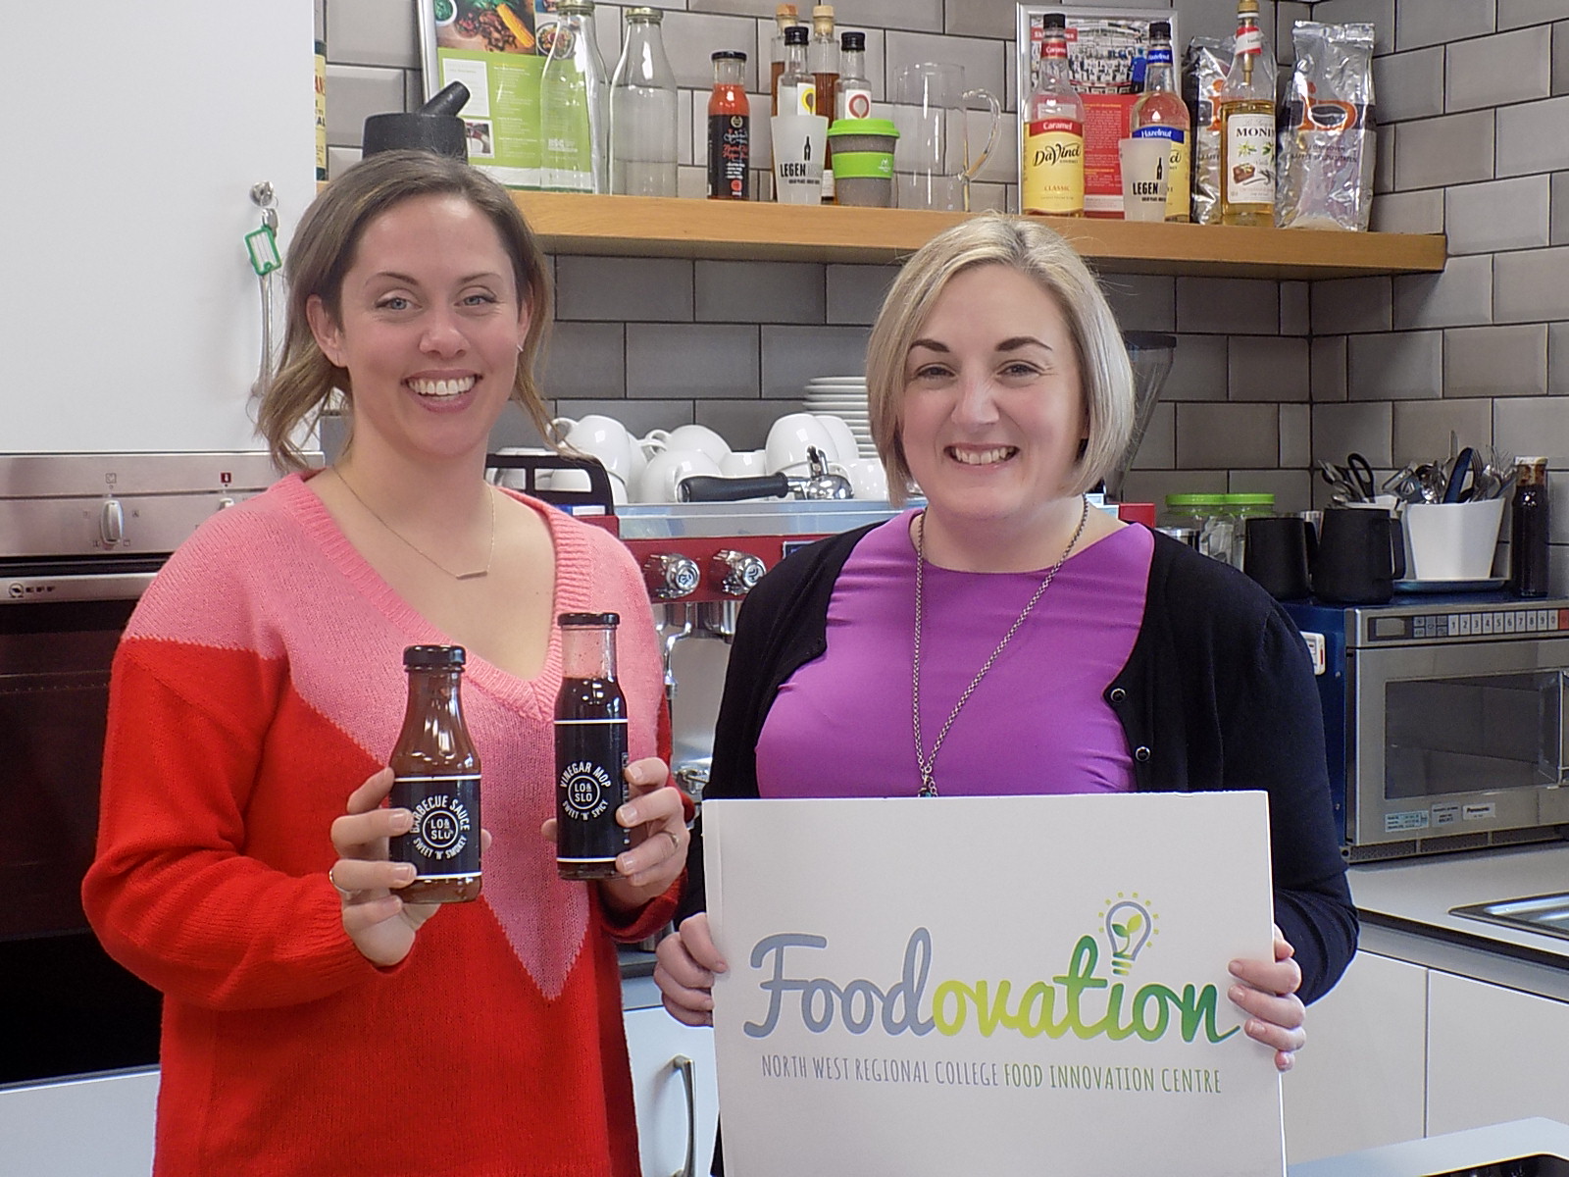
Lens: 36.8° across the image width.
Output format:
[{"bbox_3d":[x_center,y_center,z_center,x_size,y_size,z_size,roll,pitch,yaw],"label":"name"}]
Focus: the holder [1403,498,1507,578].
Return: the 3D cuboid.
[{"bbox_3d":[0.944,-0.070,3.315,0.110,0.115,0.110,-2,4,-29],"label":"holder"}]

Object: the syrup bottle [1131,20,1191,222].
[{"bbox_3d":[0.527,-0.648,3.306,0.086,0.290,0.086,0,3,9],"label":"syrup bottle"}]

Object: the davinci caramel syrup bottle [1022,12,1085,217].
[{"bbox_3d":[0.368,-0.639,3.213,0.084,0.284,0.084,0,3,7],"label":"davinci caramel syrup bottle"}]

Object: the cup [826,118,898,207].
[{"bbox_3d":[0.104,-0.546,3.071,0.094,0.118,0.094,0,3,0],"label":"cup"}]

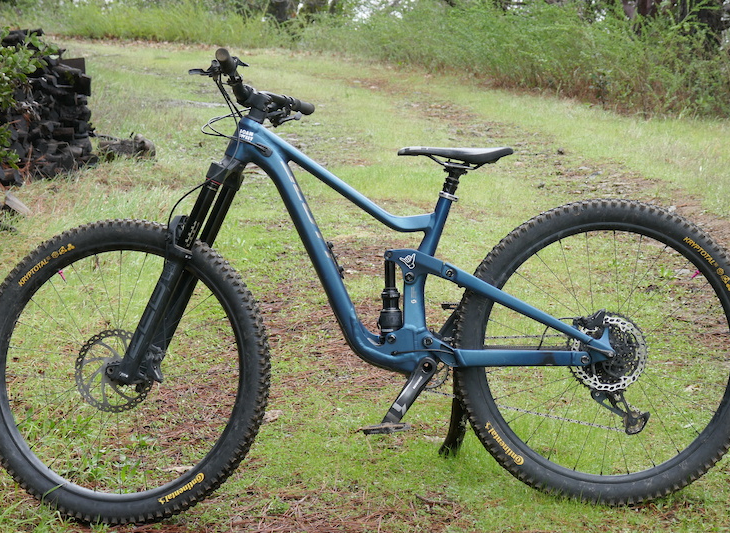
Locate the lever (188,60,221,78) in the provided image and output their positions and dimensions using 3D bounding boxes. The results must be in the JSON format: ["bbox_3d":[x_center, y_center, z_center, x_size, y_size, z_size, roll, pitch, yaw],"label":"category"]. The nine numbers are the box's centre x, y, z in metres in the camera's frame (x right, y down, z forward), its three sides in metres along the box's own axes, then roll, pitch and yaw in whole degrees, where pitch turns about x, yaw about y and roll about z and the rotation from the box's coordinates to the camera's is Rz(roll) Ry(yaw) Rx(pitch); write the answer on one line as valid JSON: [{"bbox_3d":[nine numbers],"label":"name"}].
[{"bbox_3d":[-0.354,-0.449,5.260,0.085,0.048,0.125,-3,-5,13],"label":"lever"}]

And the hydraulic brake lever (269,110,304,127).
[{"bbox_3d":[-0.201,-0.378,5.785,0.085,0.048,0.125,-3,-5,13],"label":"hydraulic brake lever"}]

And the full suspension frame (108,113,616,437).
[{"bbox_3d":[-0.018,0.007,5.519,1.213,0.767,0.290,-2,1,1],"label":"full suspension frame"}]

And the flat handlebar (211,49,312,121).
[{"bbox_3d":[-0.255,-0.420,5.518,0.090,0.075,0.790,-3,-5,13],"label":"flat handlebar"}]

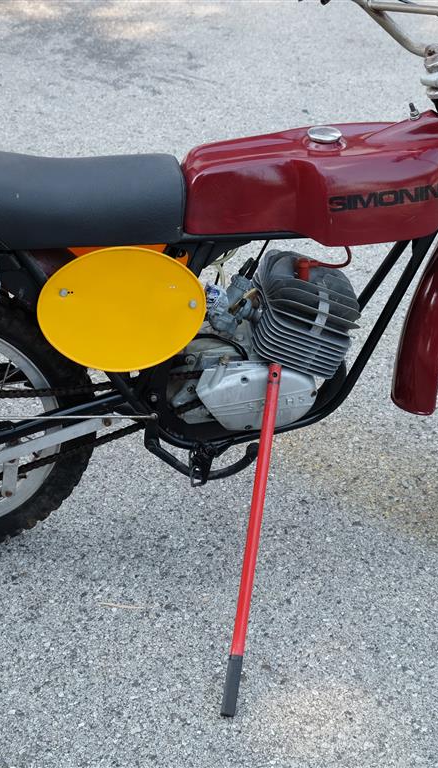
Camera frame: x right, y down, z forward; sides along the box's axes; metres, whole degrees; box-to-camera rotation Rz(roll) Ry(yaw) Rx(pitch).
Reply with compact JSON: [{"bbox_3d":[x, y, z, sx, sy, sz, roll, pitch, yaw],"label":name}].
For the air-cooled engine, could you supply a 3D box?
[{"bbox_3d":[0.071,-0.100,1.994,0.335,0.287,0.220,-3,34,-11],"label":"air-cooled engine"}]

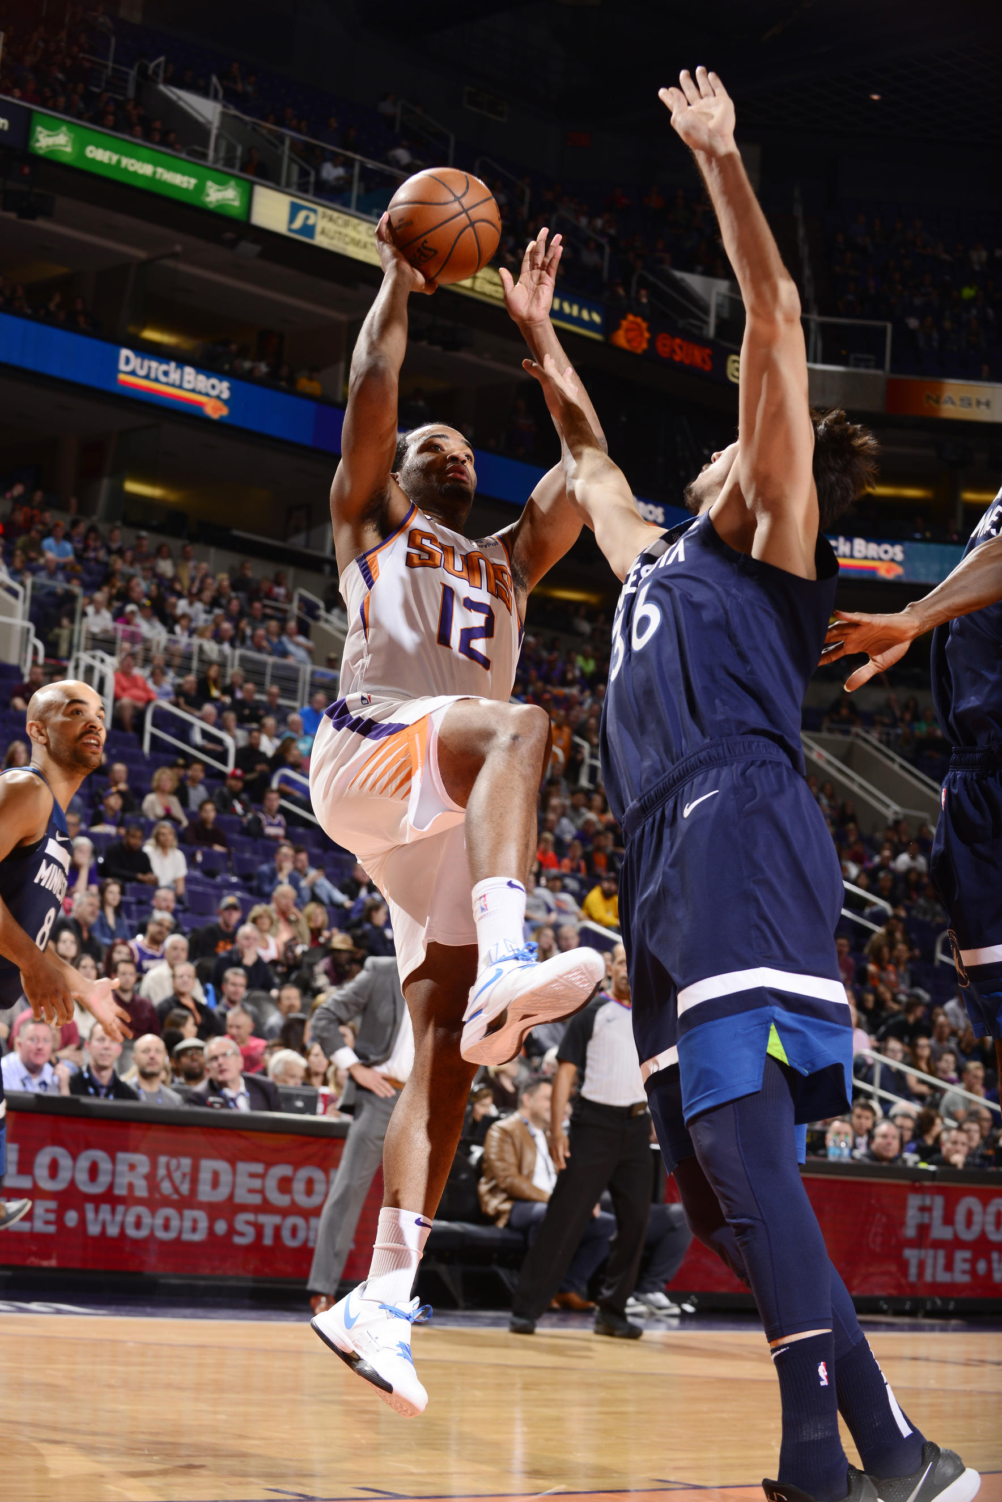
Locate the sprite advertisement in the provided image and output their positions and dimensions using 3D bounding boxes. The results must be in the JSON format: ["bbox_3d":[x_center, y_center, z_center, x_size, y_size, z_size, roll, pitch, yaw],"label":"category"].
[{"bbox_3d":[-6.424,-10.392,52.000,4.800,0.720,0.100,11,-11,-42],"label":"sprite advertisement"}]

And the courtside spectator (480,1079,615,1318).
[{"bbox_3d":[0.270,2.488,16.366,0.700,1.290,0.530,-3,-11,41],"label":"courtside spectator"}]

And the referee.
[{"bbox_3d":[0.462,1.830,13.783,0.570,1.860,0.480,9,-10,-33],"label":"referee"}]

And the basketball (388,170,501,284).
[{"bbox_3d":[-0.118,-1.096,6.100,0.240,0.240,0.240,4,-8,0],"label":"basketball"}]

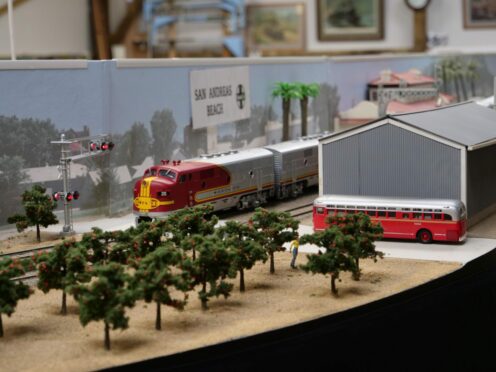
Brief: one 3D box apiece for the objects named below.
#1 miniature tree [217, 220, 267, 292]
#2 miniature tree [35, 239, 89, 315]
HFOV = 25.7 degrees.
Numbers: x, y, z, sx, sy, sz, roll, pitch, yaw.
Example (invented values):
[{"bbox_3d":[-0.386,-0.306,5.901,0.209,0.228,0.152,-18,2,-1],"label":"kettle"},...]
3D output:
[{"bbox_3d":[-0.004,0.043,0.668,0.031,0.044,0.033,-1,7,0],"label":"miniature tree"},{"bbox_3d":[-0.106,0.052,0.619,0.031,0.044,0.033,-3,7,-10],"label":"miniature tree"}]

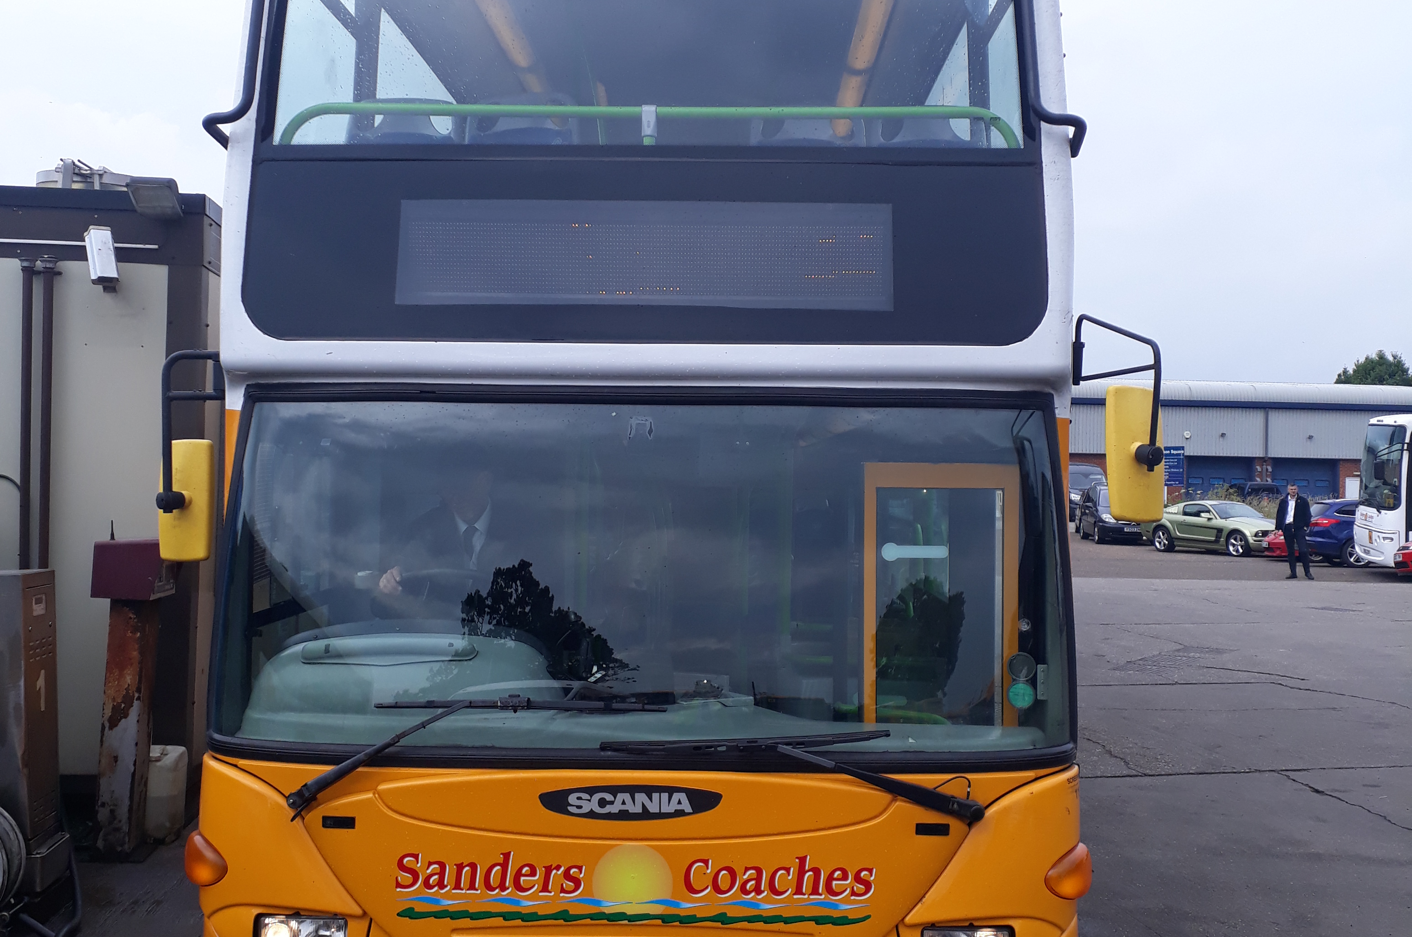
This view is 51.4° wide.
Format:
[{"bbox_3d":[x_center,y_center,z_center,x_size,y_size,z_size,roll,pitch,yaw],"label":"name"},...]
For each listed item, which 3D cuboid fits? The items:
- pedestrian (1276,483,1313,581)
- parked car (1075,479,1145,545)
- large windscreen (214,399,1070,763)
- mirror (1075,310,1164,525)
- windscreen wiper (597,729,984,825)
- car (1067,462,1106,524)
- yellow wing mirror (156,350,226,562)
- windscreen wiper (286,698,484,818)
[{"bbox_3d":[10.900,1.185,27.200,0.600,1.780,0.360,0,0,33],"label":"pedestrian"},{"bbox_3d":[12.720,1.400,44.900,1.850,1.700,4.500,0,0,7],"label":"parked car"},{"bbox_3d":[-0.183,0.305,4.200,2.420,1.040,0.260,1,-8,1],"label":"large windscreen"},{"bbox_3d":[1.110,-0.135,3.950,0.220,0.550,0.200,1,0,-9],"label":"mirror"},{"bbox_3d":[0.230,0.838,3.990,1.040,0.255,0.130,1,0,1],"label":"windscreen wiper"},{"bbox_3d":[15.900,1.080,62.000,1.950,2.300,5.000,0,0,7],"label":"car"},{"bbox_3d":[-1.497,-0.036,4.270,0.180,0.610,0.160,0,0,12],"label":"yellow wing mirror"},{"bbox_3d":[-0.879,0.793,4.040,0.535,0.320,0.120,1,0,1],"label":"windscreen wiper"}]

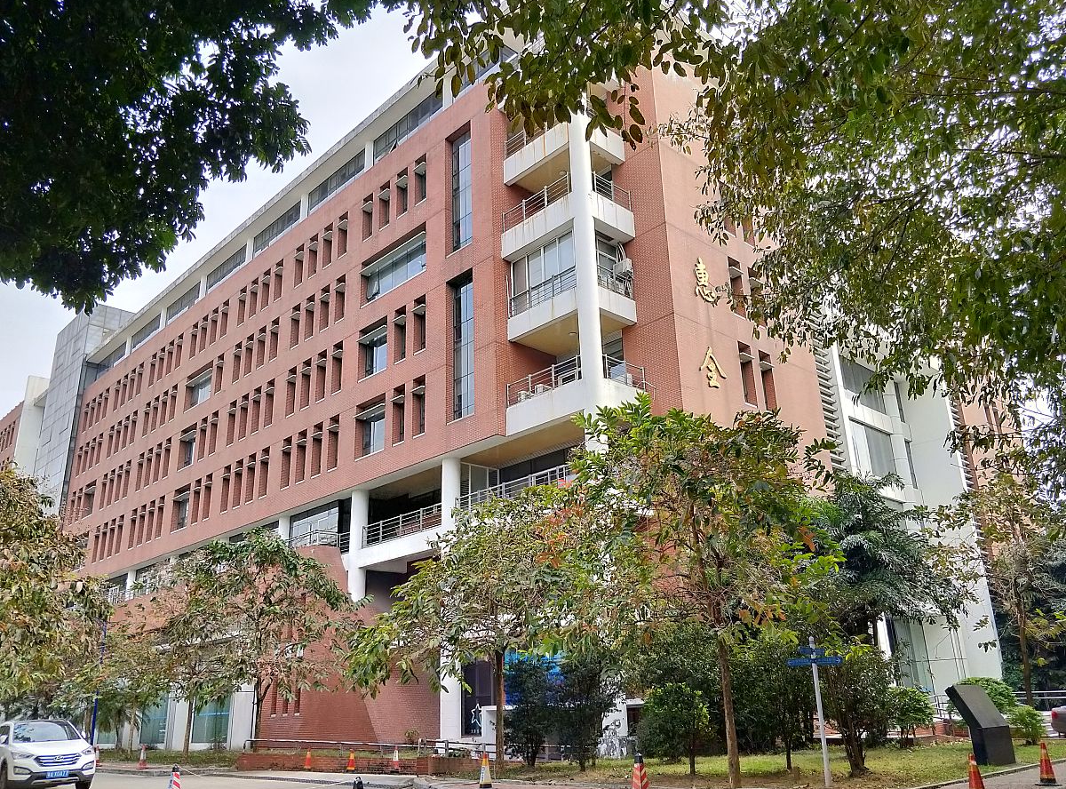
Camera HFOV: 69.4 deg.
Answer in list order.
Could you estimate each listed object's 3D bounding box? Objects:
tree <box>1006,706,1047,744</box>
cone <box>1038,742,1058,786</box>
[{"bbox_3d":[15.682,10.467,24.424,1.150,1.150,1.100,-13,-22,28],"label":"tree"},{"bbox_3d":[9.423,6.769,14.079,0.400,0.700,0.400,-13,-23,28],"label":"cone"}]

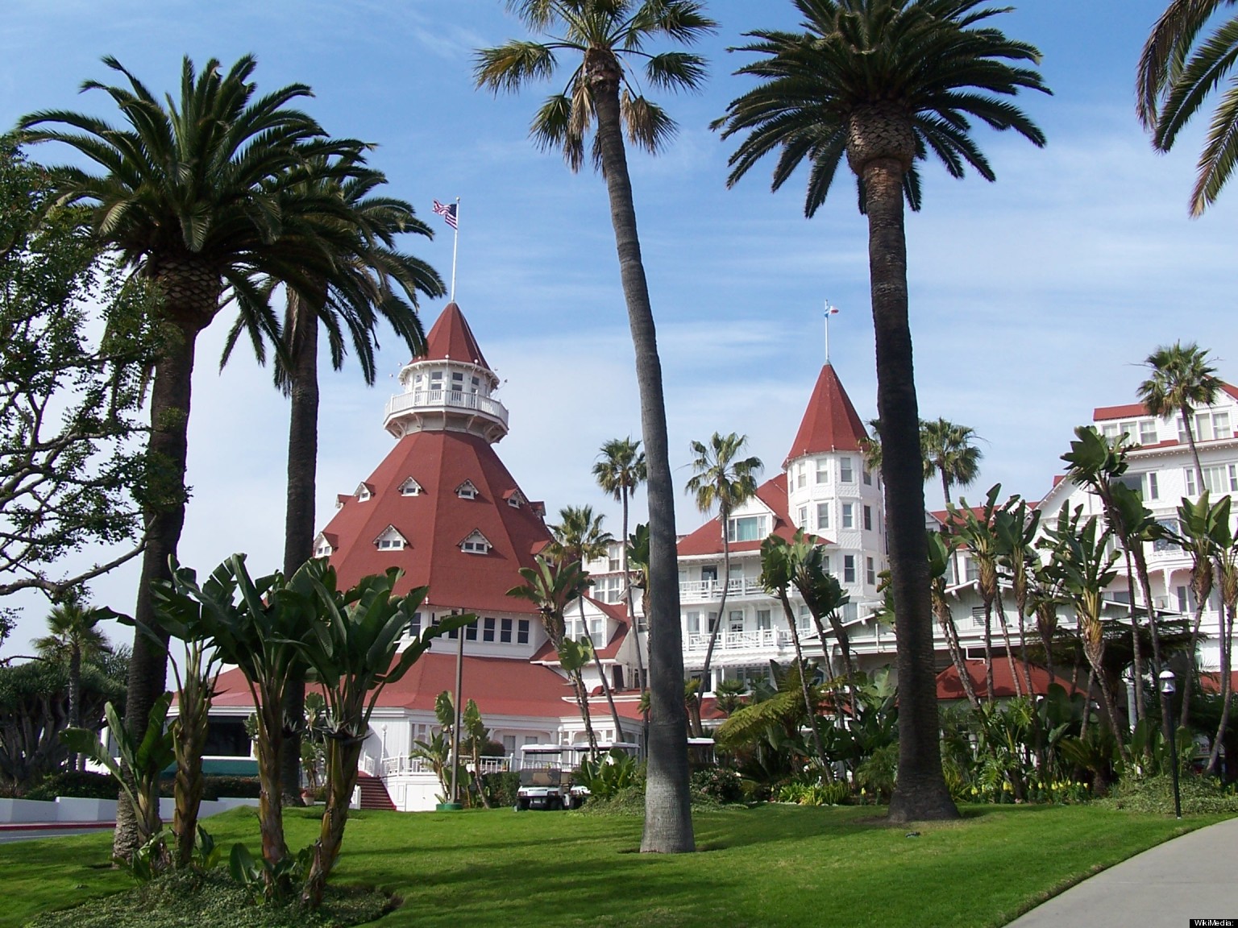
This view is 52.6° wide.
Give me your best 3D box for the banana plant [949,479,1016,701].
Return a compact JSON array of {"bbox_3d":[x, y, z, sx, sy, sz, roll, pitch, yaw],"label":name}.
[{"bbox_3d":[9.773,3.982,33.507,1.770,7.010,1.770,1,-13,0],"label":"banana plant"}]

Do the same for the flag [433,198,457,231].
[{"bbox_3d":[-11.054,-15.891,79.699,1.600,2.190,0.640,1,-13,0],"label":"flag"}]

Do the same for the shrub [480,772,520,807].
[{"bbox_3d":[-3.484,9.686,37.262,1.240,1.060,1.110,1,-13,0],"label":"shrub"}]

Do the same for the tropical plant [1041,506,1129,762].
[{"bbox_3d":[12.092,4.412,32.387,2.320,6.780,1.970,1,-13,0],"label":"tropical plant"}]

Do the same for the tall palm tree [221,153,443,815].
[{"bbox_3d":[-7.900,-0.174,32.883,6.210,17.610,6.210,1,-13,0],"label":"tall palm tree"}]

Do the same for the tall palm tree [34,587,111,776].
[{"bbox_3d":[-20.781,8.236,47.303,2.930,6.950,2.930,1,-13,0],"label":"tall palm tree"}]

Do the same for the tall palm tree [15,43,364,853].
[{"bbox_3d":[-8.117,-0.666,22.727,6.430,14.970,6.430,1,-13,0],"label":"tall palm tree"}]

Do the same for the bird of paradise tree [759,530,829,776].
[{"bbox_3d":[4.144,4.526,29.559,1.690,5.770,1.400,1,-13,0],"label":"bird of paradise tree"}]

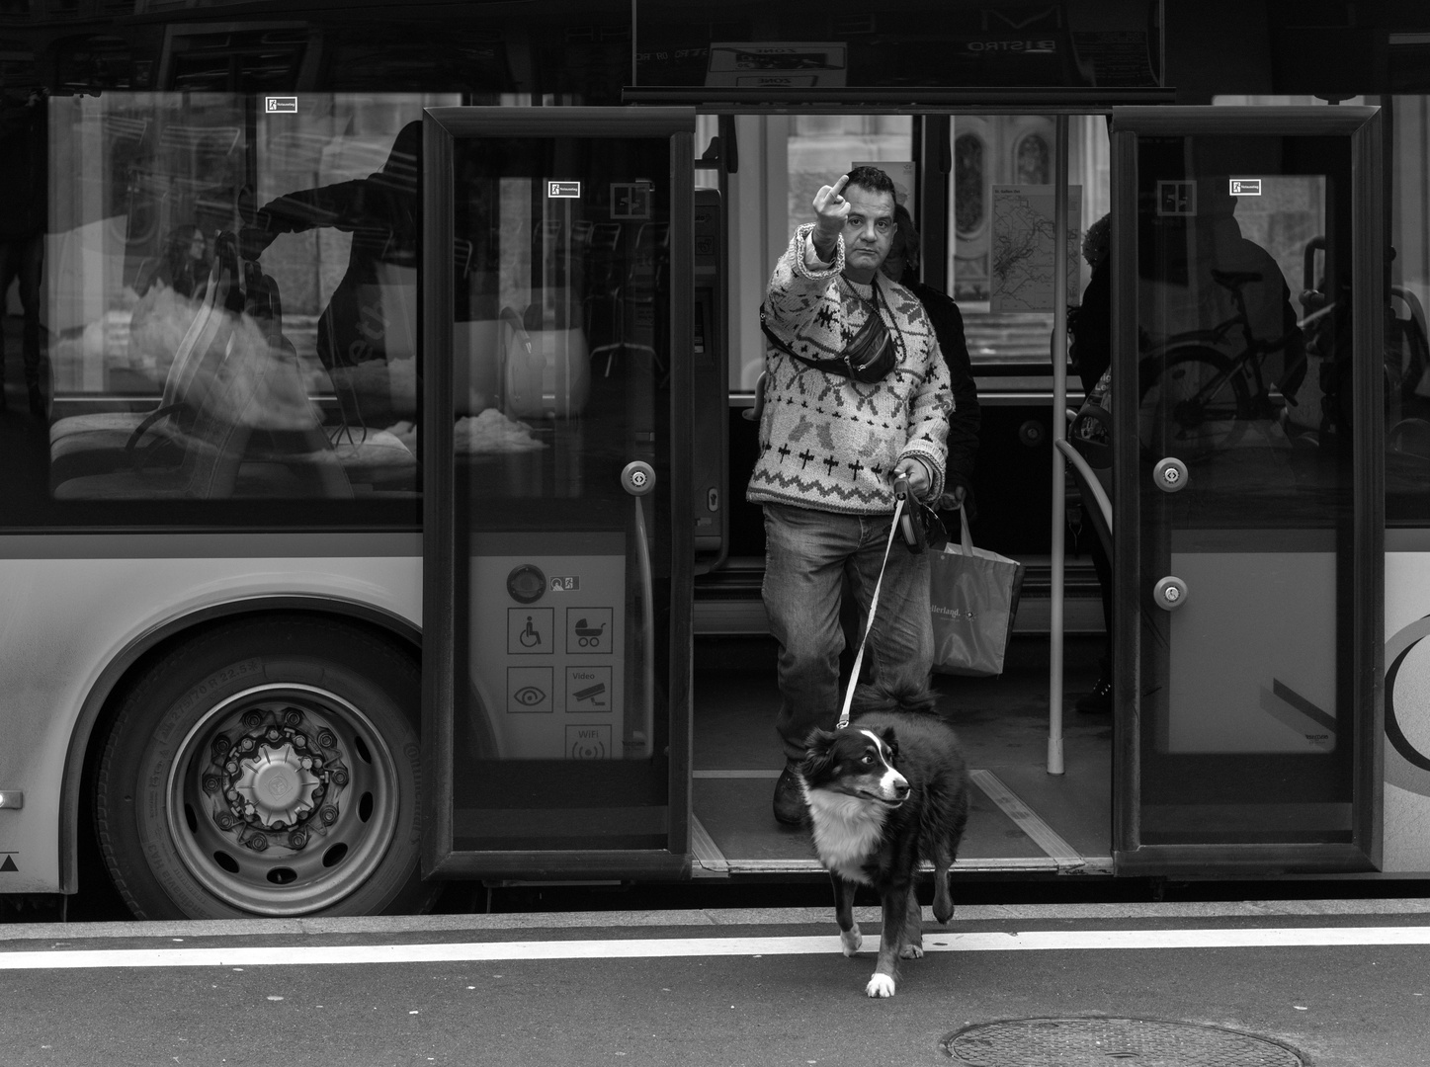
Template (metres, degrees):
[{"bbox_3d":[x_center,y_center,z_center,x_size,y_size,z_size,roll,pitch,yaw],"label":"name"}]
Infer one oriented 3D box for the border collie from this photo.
[{"bbox_3d":[0.380,0.690,7.580,0.280,0.620,0.720,1,2,14],"label":"border collie"}]

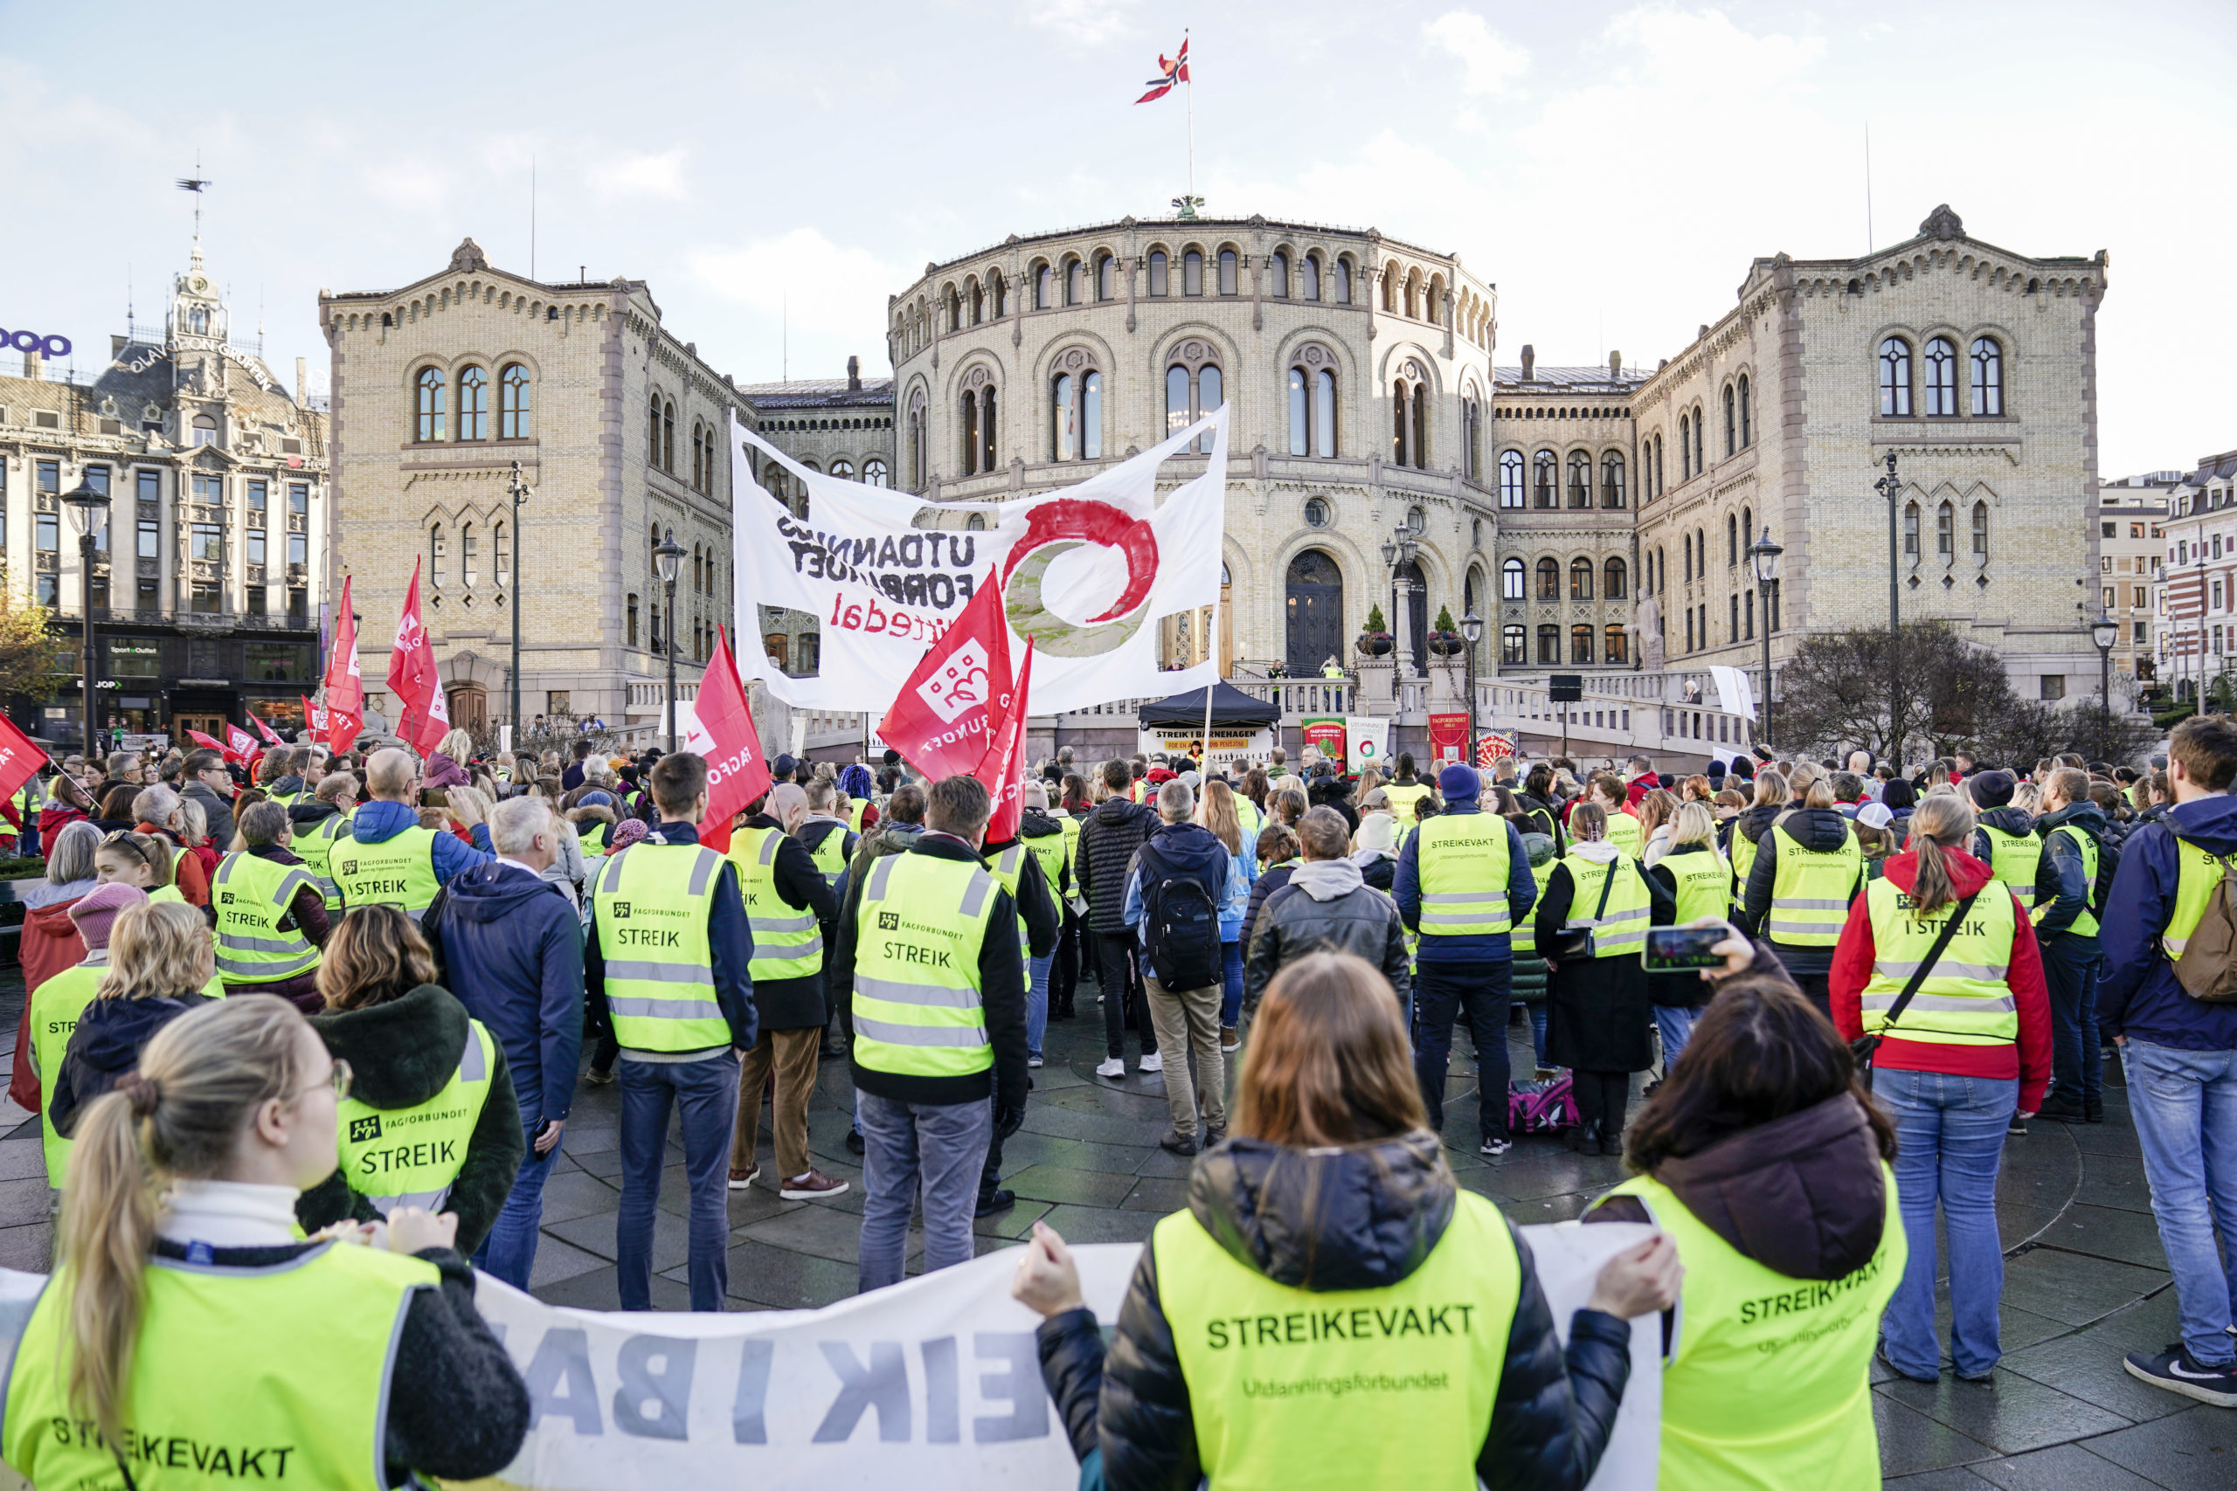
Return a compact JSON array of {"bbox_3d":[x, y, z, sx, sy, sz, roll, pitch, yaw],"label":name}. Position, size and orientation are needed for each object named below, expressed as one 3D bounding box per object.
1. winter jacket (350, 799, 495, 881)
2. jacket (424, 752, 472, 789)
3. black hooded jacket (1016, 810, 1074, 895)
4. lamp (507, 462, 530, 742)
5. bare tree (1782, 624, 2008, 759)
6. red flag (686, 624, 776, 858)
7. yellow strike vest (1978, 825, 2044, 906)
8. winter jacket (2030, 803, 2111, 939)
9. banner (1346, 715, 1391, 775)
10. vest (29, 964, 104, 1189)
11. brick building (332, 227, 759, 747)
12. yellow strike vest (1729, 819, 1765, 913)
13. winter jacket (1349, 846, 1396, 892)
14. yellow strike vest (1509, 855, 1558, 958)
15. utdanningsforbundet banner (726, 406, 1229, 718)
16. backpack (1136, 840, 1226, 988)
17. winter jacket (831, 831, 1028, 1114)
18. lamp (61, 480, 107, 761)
[{"bbox_3d":[-2.903,0.570,6.050,0.600,0.750,0.420,0,-1,-5],"label":"winter jacket"},{"bbox_3d":[-3.865,0.287,8.600,0.420,0.550,0.320,-1,-1,35],"label":"jacket"},{"bbox_3d":[-0.498,0.781,9.391,0.500,0.780,0.340,-1,-1,5],"label":"black hooded jacket"},{"bbox_3d":[-14.110,-2.234,35.000,0.500,8.700,0.500,0,-1,0],"label":"lamp"},{"bbox_3d":[18.774,-0.864,36.000,5.200,4.300,4.600,-1,-1,0],"label":"bare tree"},{"bbox_3d":[-1.631,-0.018,6.200,0.480,0.980,0.280,0,-1,10],"label":"red flag"},{"bbox_3d":[4.511,0.681,7.600,0.450,0.570,0.320,0,-1,-18],"label":"yellow strike vest"},{"bbox_3d":[4.803,0.619,7.500,0.500,0.710,0.340,0,-1,-35],"label":"winter jacket"},{"bbox_3d":[5.530,0.039,33.000,1.000,1.330,0.060,-1,-1,0],"label":"banner"},{"bbox_3d":[-2.736,0.910,4.100,0.450,0.600,0.290,-1,-1,0],"label":"vest"},{"bbox_3d":[-21.229,-8.255,58.148,9.894,17.271,16.300,-1,-1,2],"label":"brick building"},{"bbox_3d":[3.875,0.724,8.900,0.440,0.580,0.290,0,-1,-6],"label":"yellow strike vest"},{"bbox_3d":[1.369,0.872,7.892,0.470,0.680,0.340,-1,-1,0],"label":"winter jacket"},{"bbox_3d":[2.330,0.911,8.550,0.450,0.570,0.320,-1,-1,3],"label":"yellow strike vest"},{"bbox_3d":[-0.830,-1.077,8.800,2.920,1.820,0.300,-1,-1,4],"label":"utdanningsforbundet banner"},{"bbox_3d":[0.289,0.790,6.850,0.360,0.620,0.270,0,-1,-7],"label":"backpack"},{"bbox_3d":[-0.551,0.652,4.330,0.570,0.790,0.340,-1,-1,20],"label":"winter jacket"},{"bbox_3d":[-11.972,-0.571,17.241,0.600,5.200,0.600,-1,-1,0],"label":"lamp"}]

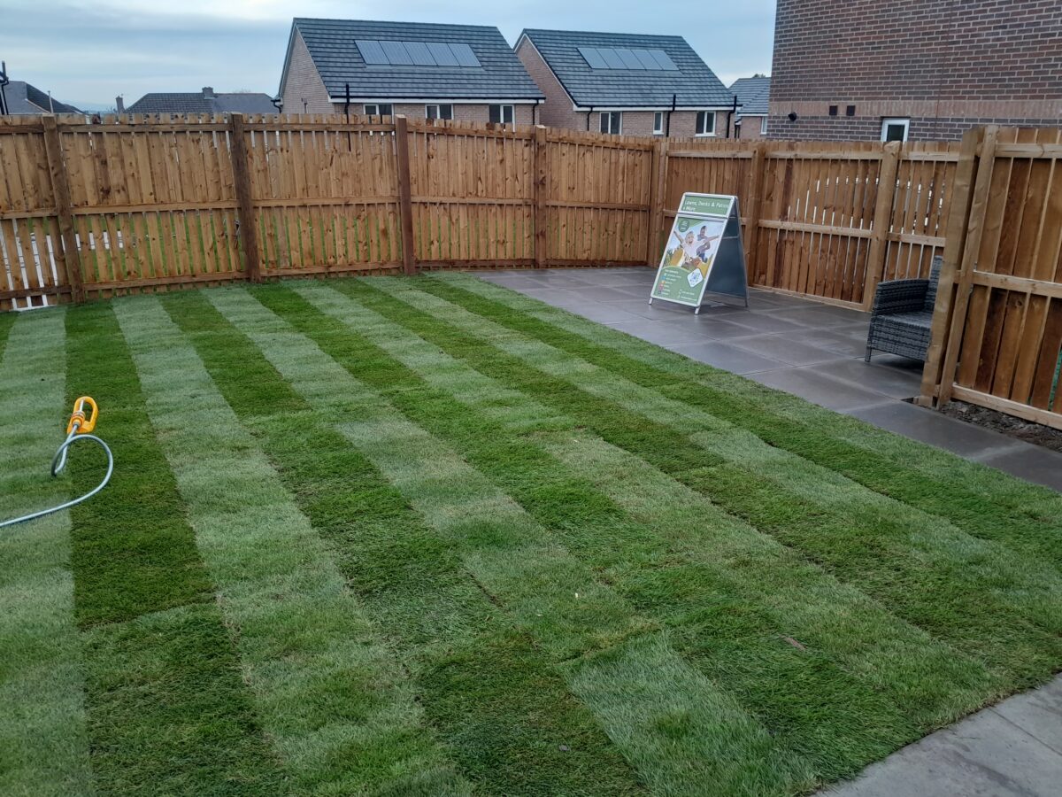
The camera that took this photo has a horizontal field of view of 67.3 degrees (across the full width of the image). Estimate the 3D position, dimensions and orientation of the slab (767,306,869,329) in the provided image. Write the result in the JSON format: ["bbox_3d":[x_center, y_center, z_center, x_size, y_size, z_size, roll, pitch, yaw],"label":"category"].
[{"bbox_3d":[2.706,-0.803,7.894,0.600,0.030,0.900,-9,20,-27],"label":"slab"}]

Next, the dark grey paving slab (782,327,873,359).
[{"bbox_3d":[2.629,-0.463,6.895,0.605,0.040,0.905,-8,20,-27],"label":"dark grey paving slab"}]

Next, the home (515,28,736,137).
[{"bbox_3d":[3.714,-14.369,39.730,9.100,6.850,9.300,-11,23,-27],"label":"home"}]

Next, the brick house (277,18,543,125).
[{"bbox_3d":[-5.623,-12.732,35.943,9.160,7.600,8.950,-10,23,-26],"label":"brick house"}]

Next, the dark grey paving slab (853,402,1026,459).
[{"bbox_3d":[2.392,0.195,4.824,0.605,0.040,0.905,-8,20,-27],"label":"dark grey paving slab"}]

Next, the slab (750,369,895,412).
[{"bbox_3d":[1.966,-0.057,5.578,0.605,0.040,0.905,-8,20,-27],"label":"slab"}]

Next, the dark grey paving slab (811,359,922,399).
[{"bbox_3d":[2.502,-0.135,5.847,0.600,0.030,0.900,-9,20,-27],"label":"dark grey paving slab"}]

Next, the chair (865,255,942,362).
[{"bbox_3d":[3.086,-0.637,6.102,0.660,0.780,0.620,-12,23,-30],"label":"chair"}]

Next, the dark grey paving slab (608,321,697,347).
[{"bbox_3d":[1.121,-0.559,7.077,0.600,0.030,0.900,-9,20,-27],"label":"dark grey paving slab"}]

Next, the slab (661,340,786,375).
[{"bbox_3d":[1.548,-0.306,6.326,0.600,0.030,0.900,-9,20,-27],"label":"slab"}]

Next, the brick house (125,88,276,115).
[{"bbox_3d":[-31.681,-26.759,79.110,16.500,7.800,8.200,-5,21,-15],"label":"brick house"}]

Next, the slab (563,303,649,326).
[{"bbox_3d":[0.688,-0.811,7.839,0.605,0.040,0.905,-8,20,-27],"label":"slab"}]

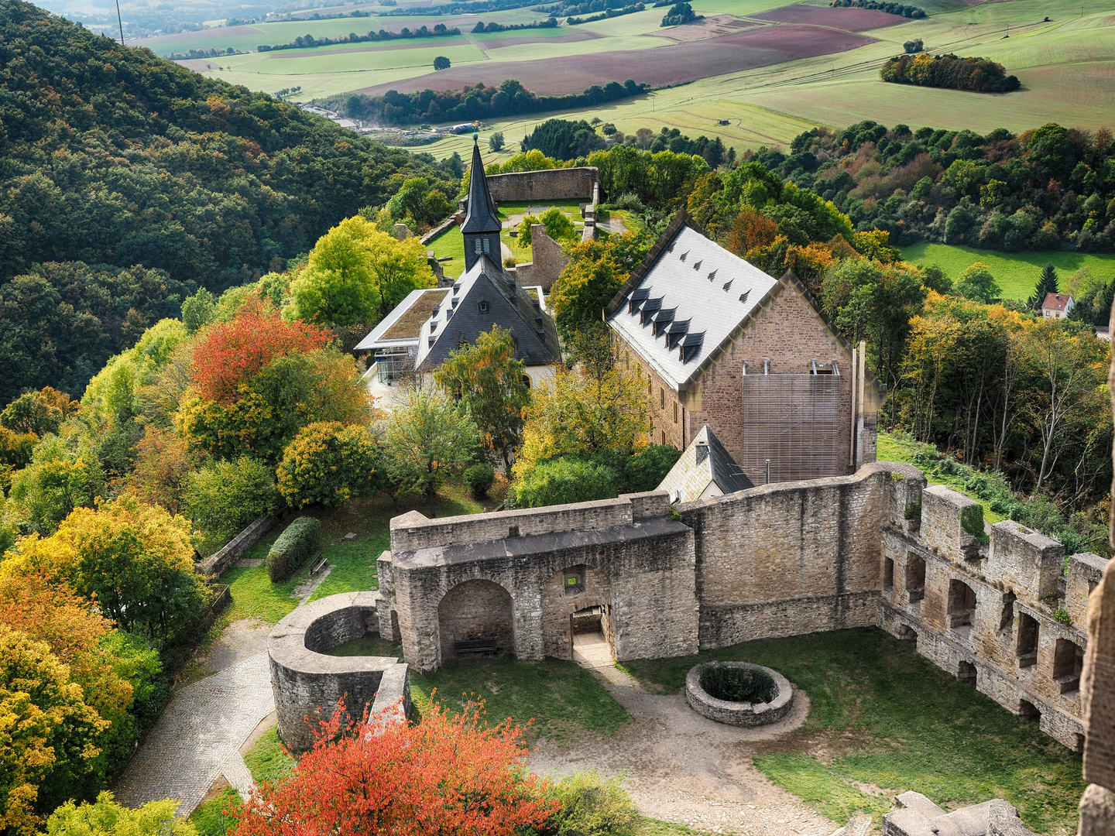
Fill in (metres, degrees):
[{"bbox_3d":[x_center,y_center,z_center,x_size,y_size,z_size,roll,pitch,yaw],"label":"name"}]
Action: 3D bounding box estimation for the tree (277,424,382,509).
[{"bbox_3d":[-15.468,3.422,86.617,6.900,5.800,6.900,-2,18,0],"label":"tree"}]

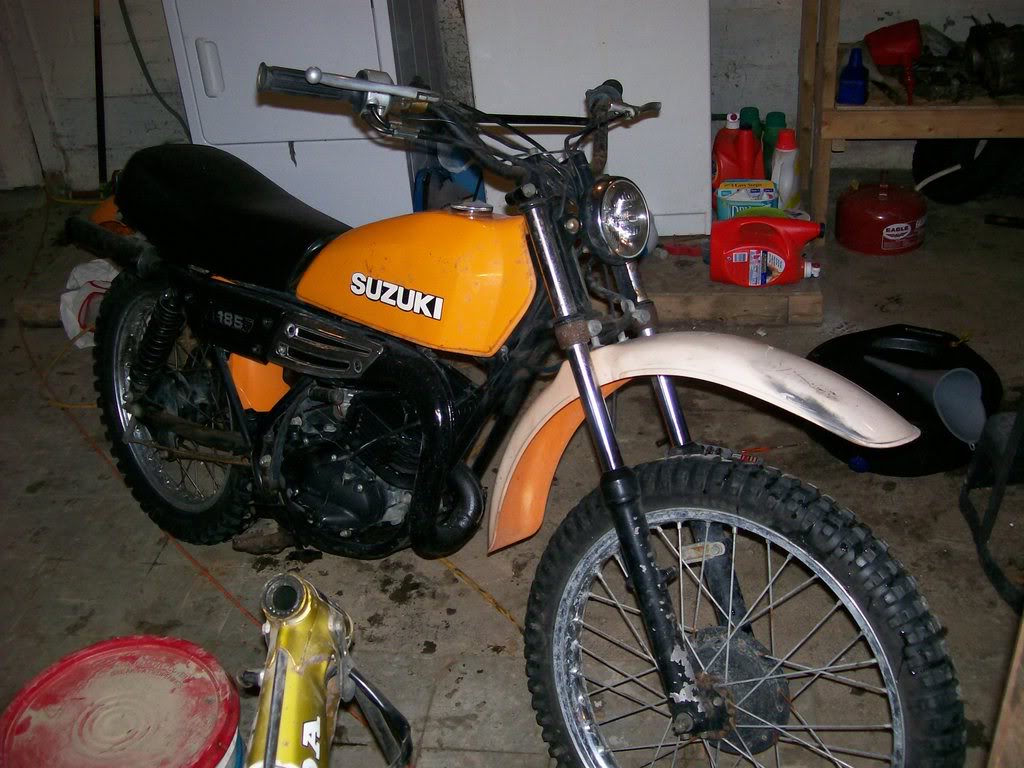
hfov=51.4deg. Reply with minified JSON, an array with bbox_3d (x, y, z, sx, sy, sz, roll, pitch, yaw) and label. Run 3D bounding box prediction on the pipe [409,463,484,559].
[{"bbox_3d":[-0.115,0.213,1.733,0.120,0.135,0.095,22,22,36],"label":"pipe"}]

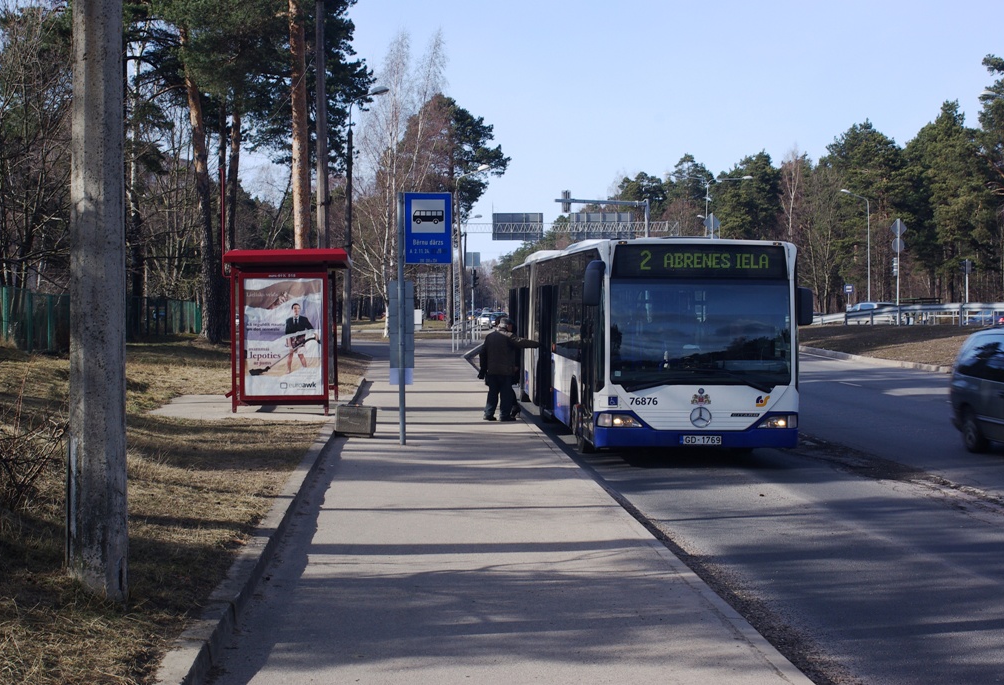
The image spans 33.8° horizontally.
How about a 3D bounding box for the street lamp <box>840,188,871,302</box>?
[{"bbox_3d":[25.066,-6.043,117.000,2.250,9.550,0.300,-1,1,-14],"label":"street lamp"}]

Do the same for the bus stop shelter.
[{"bbox_3d":[-3.286,-0.176,26.194,1.840,2.480,4.050,-1,1,-4],"label":"bus stop shelter"}]

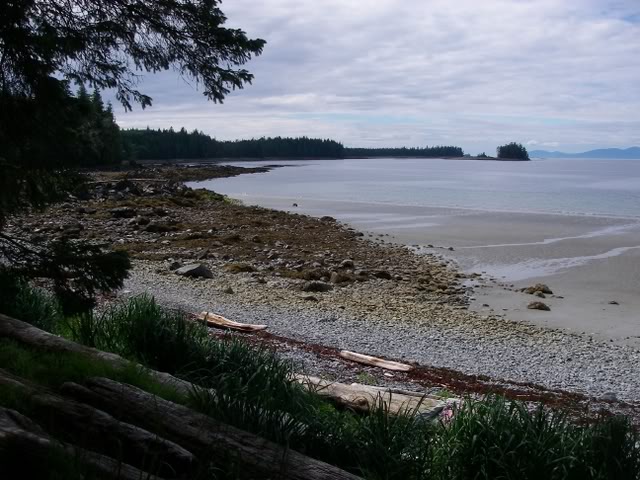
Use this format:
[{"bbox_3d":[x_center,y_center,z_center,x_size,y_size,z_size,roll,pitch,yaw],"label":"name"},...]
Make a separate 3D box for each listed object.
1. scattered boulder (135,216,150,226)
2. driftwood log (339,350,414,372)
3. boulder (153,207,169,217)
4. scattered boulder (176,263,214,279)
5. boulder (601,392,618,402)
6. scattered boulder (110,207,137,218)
[{"bbox_3d":[-12.336,-1.314,48.792,1.069,0.607,0.856,-2,7,-14],"label":"scattered boulder"},{"bbox_3d":[0.977,2.058,12.113,1.445,0.130,0.180,5,8,38],"label":"driftwood log"},{"bbox_3d":[-13.449,-2.434,59.194,1.297,0.745,1.038,-1,7,-13],"label":"boulder"},{"bbox_3d":[-4.732,1.107,26.247,1.354,0.474,0.948,-1,7,-10],"label":"scattered boulder"},{"bbox_3d":[4.182,2.256,10.140,0.250,0.090,0.200,3,7,23],"label":"boulder"},{"bbox_3d":[-15.908,-2.262,56.826,2.016,0.846,1.512,-2,7,-16],"label":"scattered boulder"}]

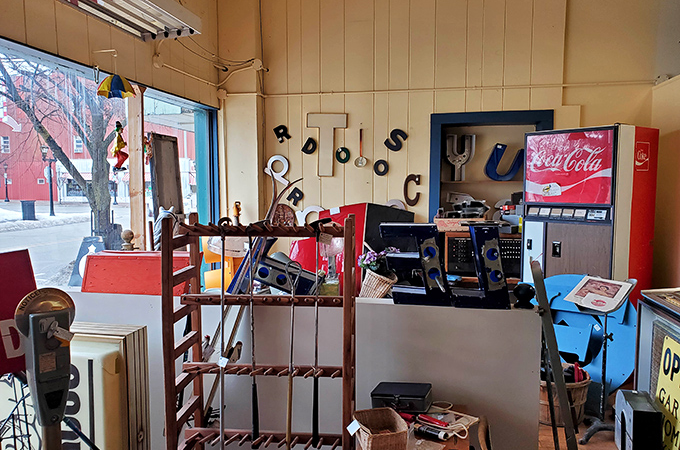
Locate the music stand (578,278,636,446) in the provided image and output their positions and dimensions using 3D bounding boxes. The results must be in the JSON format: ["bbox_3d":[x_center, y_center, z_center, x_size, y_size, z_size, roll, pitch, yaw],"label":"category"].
[{"bbox_3d":[1.546,0.767,2.981,0.340,0.915,0.340,-2,5,-24],"label":"music stand"}]

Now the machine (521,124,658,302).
[{"bbox_3d":[1.903,0.213,3.959,0.620,1.853,0.705,-4,6,-36],"label":"machine"}]

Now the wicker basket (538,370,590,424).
[{"bbox_3d":[1.388,1.068,3.197,0.349,0.279,0.349,0,5,0],"label":"wicker basket"}]

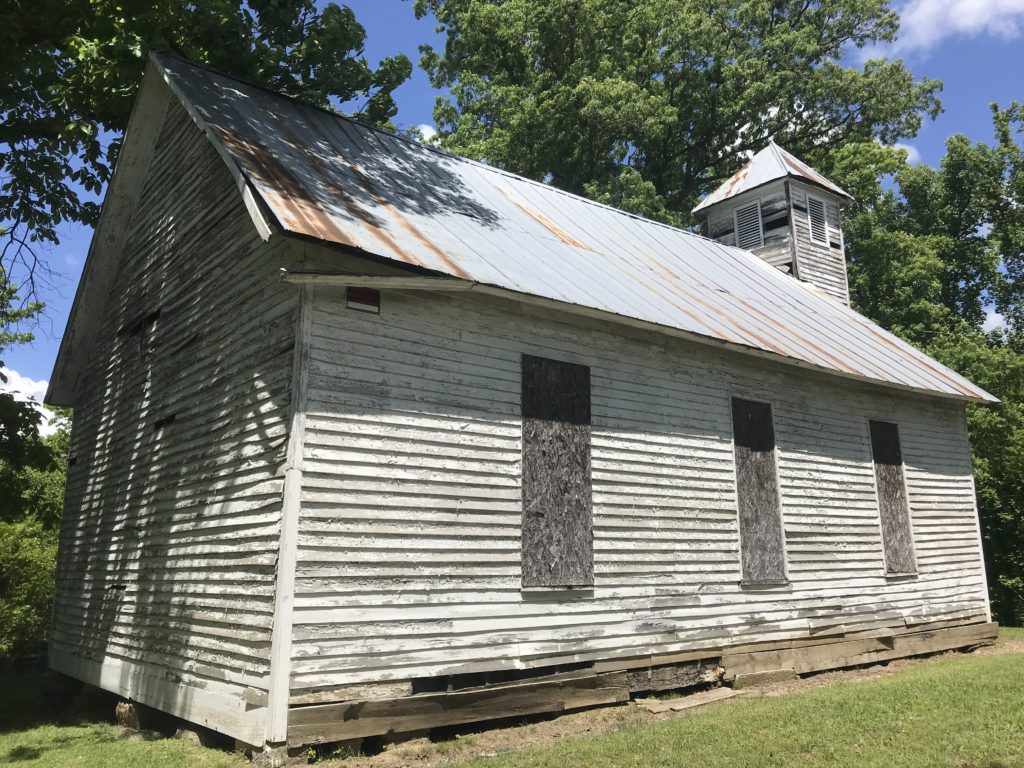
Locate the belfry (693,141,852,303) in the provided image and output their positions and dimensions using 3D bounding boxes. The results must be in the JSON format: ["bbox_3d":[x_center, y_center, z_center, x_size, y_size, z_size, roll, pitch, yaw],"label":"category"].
[{"bbox_3d":[6.002,-3.652,18.879,2.550,4.050,2.550,9,-15,-38],"label":"belfry"}]

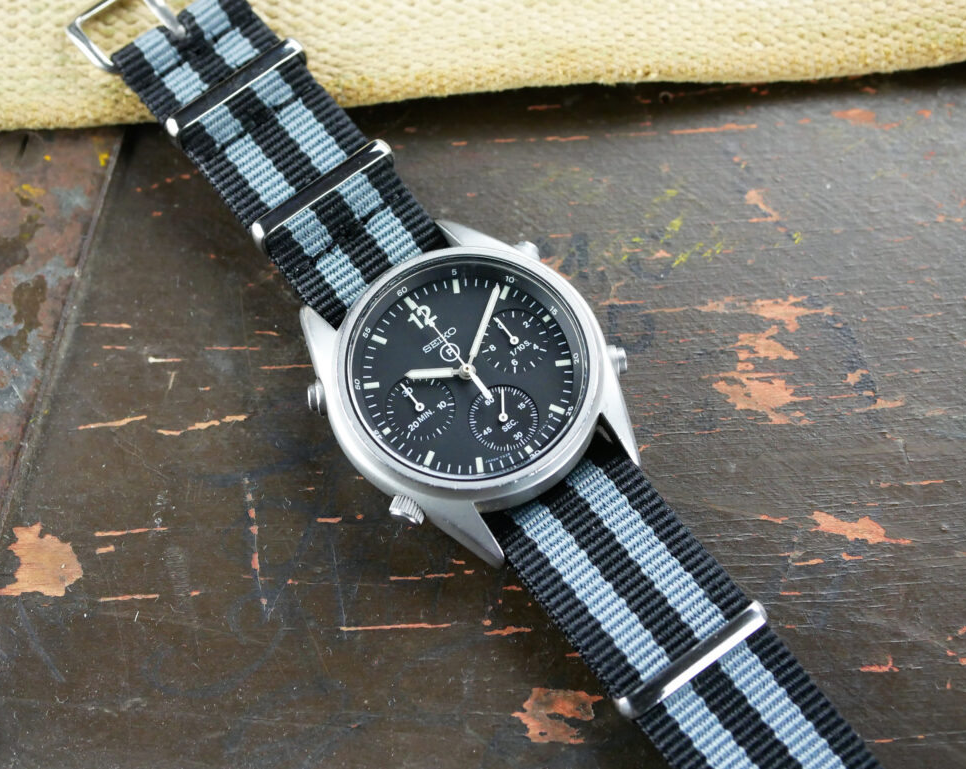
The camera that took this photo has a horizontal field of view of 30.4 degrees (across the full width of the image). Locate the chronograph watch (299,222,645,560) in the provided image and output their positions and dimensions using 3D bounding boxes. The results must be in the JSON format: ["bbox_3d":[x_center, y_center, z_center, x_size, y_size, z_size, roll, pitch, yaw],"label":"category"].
[{"bbox_3d":[-0.002,0.000,0.233,0.038,0.011,0.045,-36,73,-12],"label":"chronograph watch"}]

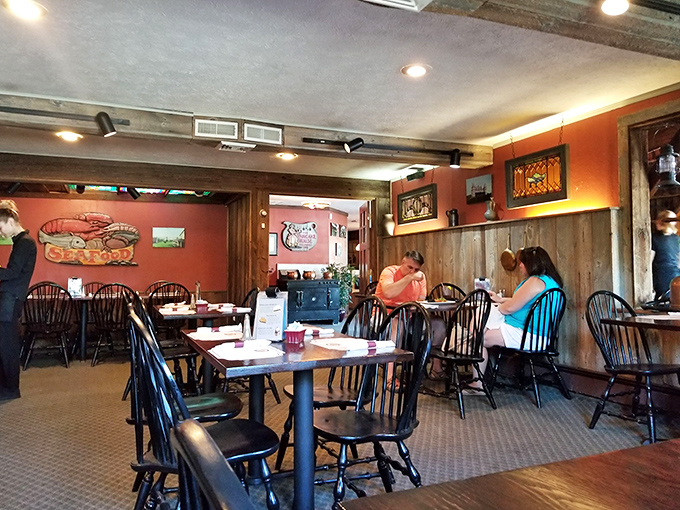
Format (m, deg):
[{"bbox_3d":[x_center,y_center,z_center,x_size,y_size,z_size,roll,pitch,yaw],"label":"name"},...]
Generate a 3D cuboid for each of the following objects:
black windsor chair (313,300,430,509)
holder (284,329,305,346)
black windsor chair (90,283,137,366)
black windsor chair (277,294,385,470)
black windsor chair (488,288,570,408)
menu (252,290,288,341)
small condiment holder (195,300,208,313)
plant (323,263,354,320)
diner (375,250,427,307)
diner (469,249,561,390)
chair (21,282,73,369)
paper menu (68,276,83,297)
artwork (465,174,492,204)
[{"bbox_3d":[0.096,0.698,2.300,0.530,0.944,0.465,0,-2,-24],"label":"black windsor chair"},{"bbox_3d":[-0.207,0.373,2.355,0.080,0.066,0.078,-1,-2,16],"label":"holder"},{"bbox_3d":[-2.690,0.802,6.100,0.450,0.950,0.500,0,-2,-23],"label":"black windsor chair"},{"bbox_3d":[-0.025,0.700,2.715,0.510,0.950,0.450,1,-2,-24],"label":"black windsor chair"},{"bbox_3d":[1.622,0.750,4.404,0.465,0.944,0.530,1,-2,-33],"label":"black windsor chair"},{"bbox_3d":[-0.343,0.294,2.548,0.155,0.260,0.075,-1,-2,20],"label":"menu"},{"bbox_3d":[-1.113,0.424,4.120,0.080,0.066,0.078,0,-2,-19],"label":"small condiment holder"},{"bbox_3d":[-0.030,0.748,10.200,0.620,1.200,0.580,0,-2,0],"label":"plant"},{"bbox_3d":[0.650,0.598,4.951,0.620,1.250,0.780,0,-2,-24],"label":"diner"},{"bbox_3d":[1.510,0.572,4.400,0.540,1.290,0.710,1,-2,-38],"label":"diner"},{"bbox_3d":[-3.392,0.802,5.960,0.460,0.940,0.530,0,-2,-24],"label":"chair"},{"bbox_3d":[-3.410,0.419,6.585,0.185,0.265,0.070,0,-2,-20],"label":"paper menu"},{"bbox_3d":[1.544,-0.724,5.665,0.030,0.294,0.445,0,-2,-24],"label":"artwork"}]

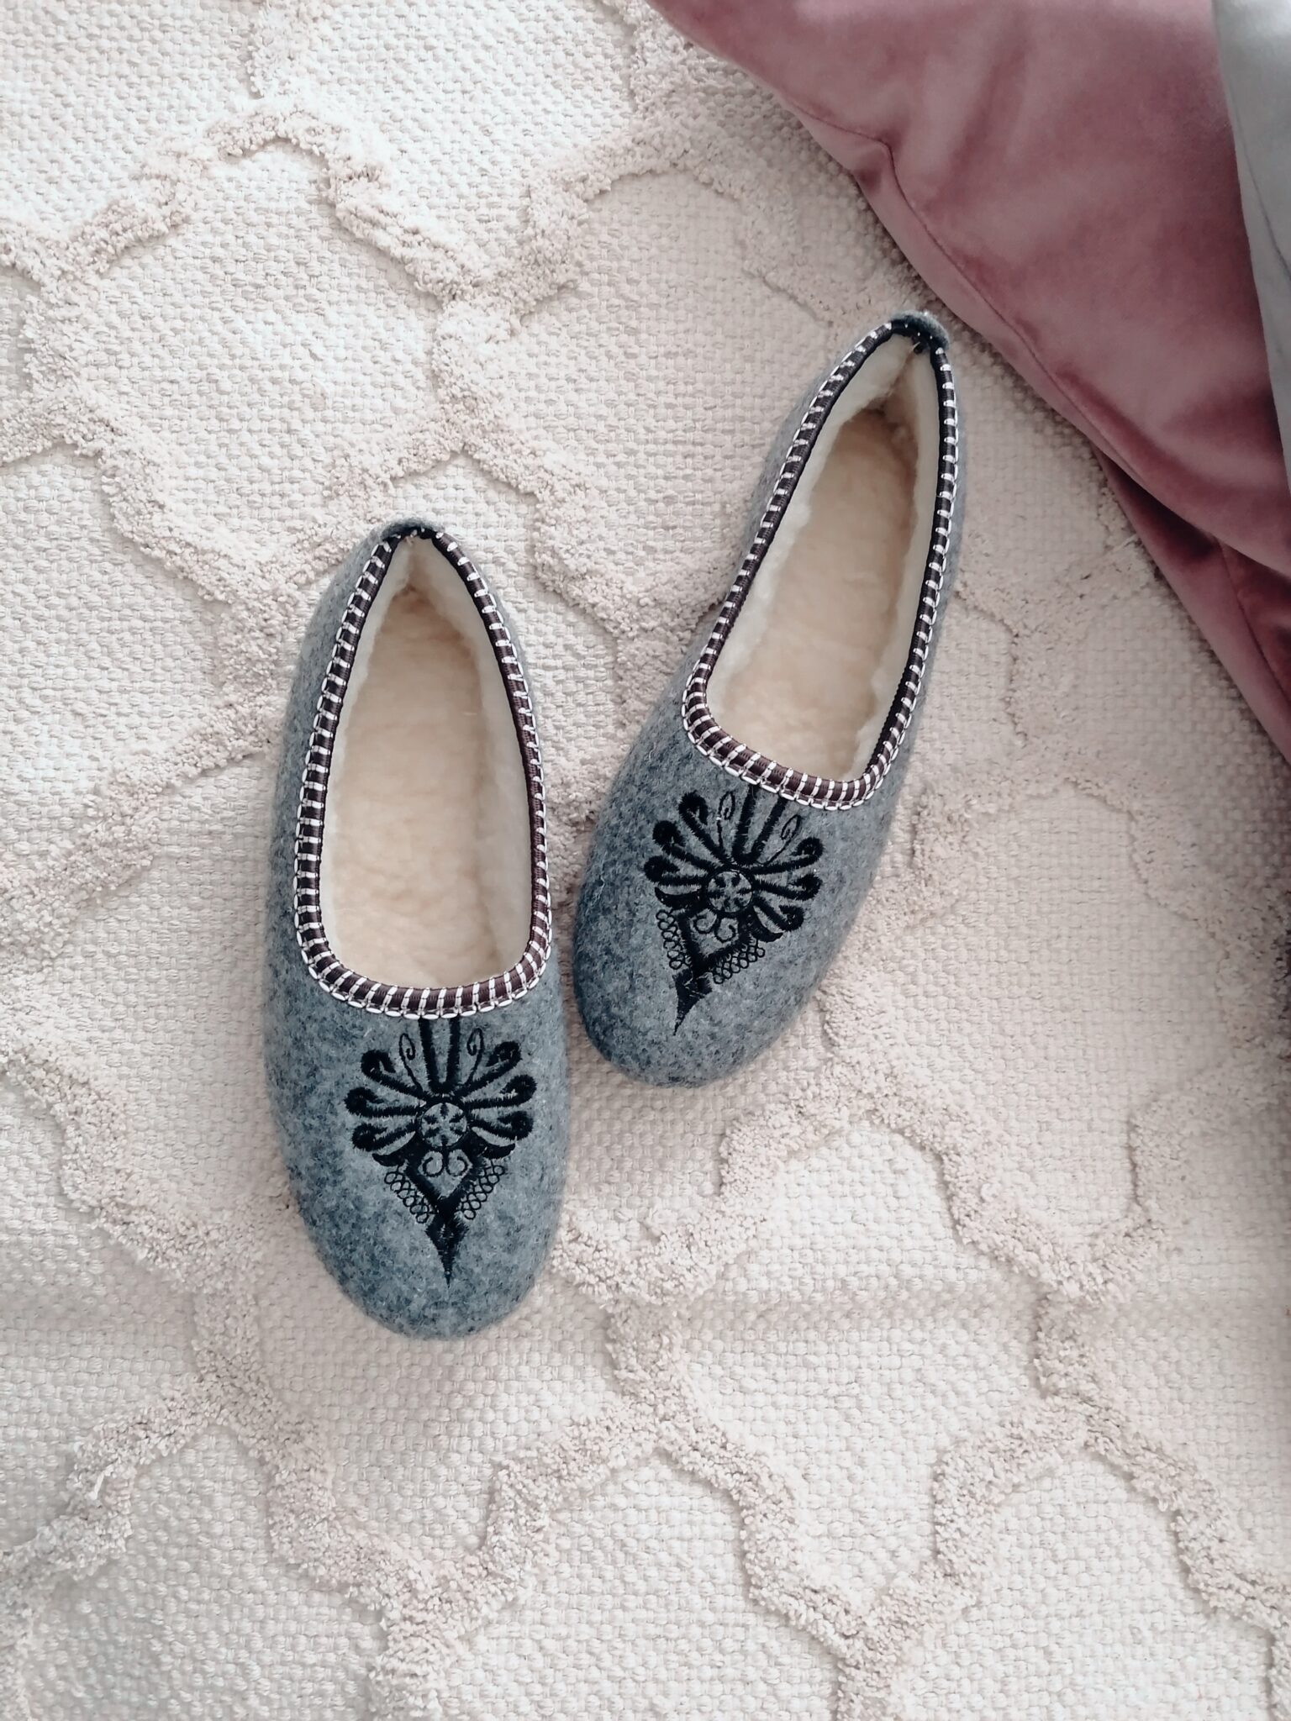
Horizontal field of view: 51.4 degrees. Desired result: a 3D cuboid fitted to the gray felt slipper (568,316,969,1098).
[{"bbox_3d":[0.049,-0.051,0.445,0.095,0.068,0.262,19,83,0],"label":"gray felt slipper"}]

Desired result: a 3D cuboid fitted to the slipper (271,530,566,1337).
[{"bbox_3d":[-0.075,0.024,0.432,0.095,0.068,0.262,-2,84,-3],"label":"slipper"}]

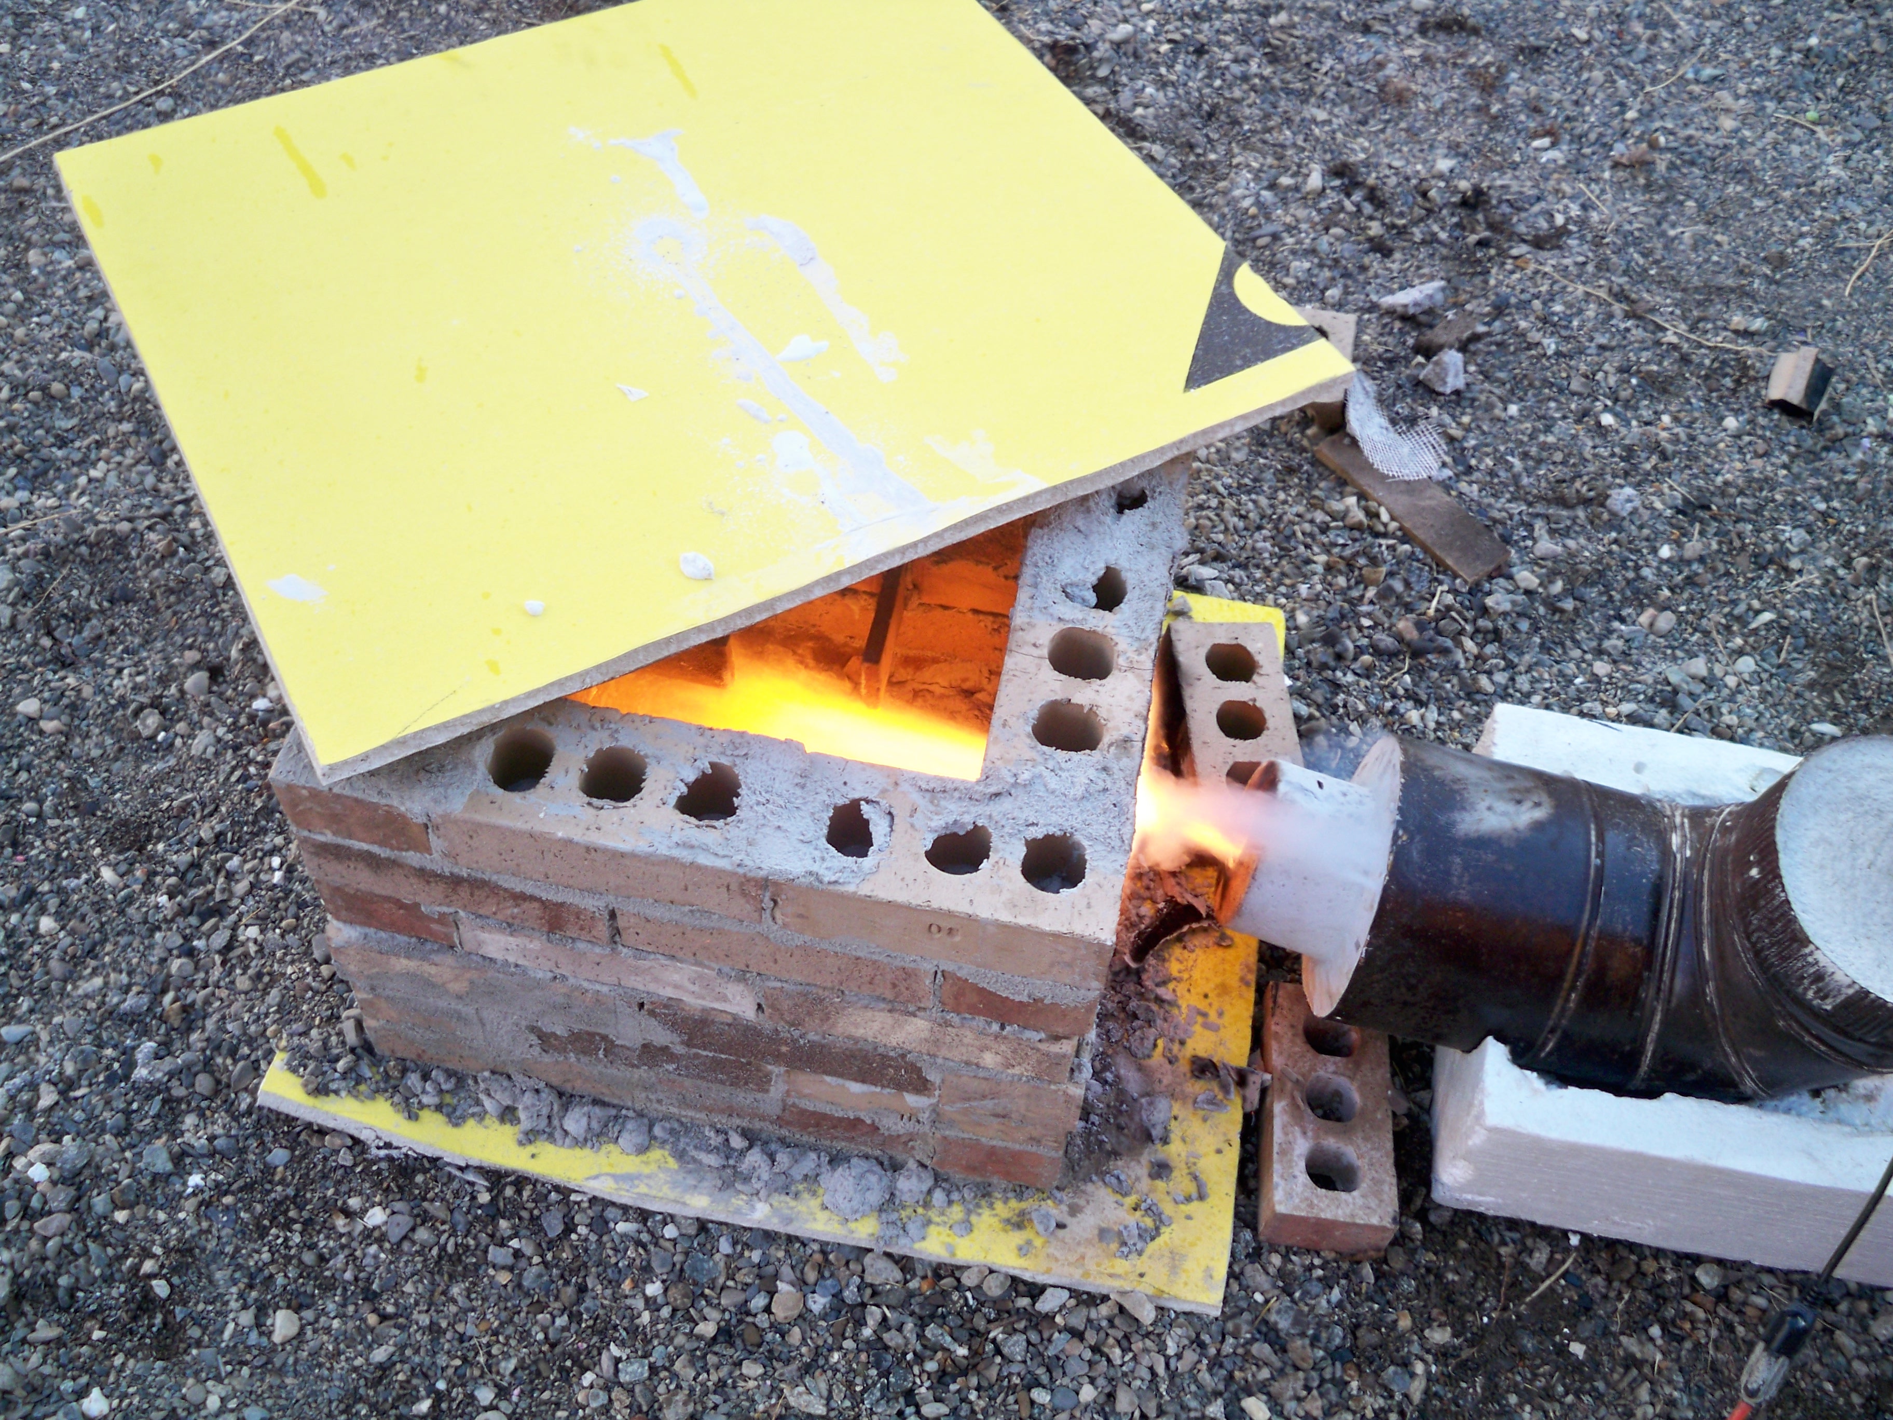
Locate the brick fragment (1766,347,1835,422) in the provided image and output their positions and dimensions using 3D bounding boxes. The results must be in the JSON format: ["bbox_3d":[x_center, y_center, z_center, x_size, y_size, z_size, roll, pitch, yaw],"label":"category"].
[{"bbox_3d":[0.874,-0.331,1.967,0.050,0.032,0.078,21,53,13],"label":"brick fragment"}]

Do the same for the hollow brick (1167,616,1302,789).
[{"bbox_3d":[0.238,0.024,1.590,0.092,0.057,0.194,-1,53,-6],"label":"hollow brick"}]

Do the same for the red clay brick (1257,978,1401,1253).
[{"bbox_3d":[0.286,0.307,1.448,0.089,0.055,0.191,7,51,1],"label":"red clay brick"}]

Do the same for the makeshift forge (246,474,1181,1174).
[{"bbox_3d":[-0.113,-0.002,1.401,0.505,0.332,0.505,10,51,4],"label":"makeshift forge"}]

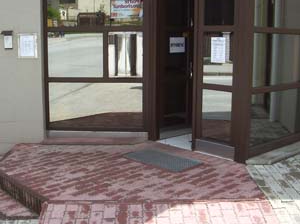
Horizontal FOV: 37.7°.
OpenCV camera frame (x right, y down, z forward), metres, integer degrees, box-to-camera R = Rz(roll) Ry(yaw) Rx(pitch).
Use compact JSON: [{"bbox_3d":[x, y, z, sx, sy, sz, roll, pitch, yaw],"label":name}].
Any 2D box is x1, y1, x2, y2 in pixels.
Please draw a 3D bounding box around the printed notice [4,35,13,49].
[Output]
[{"bbox_3d":[-1.891,-0.927,5.830,0.111,0.175,0.020,1,9,2],"label":"printed notice"}]

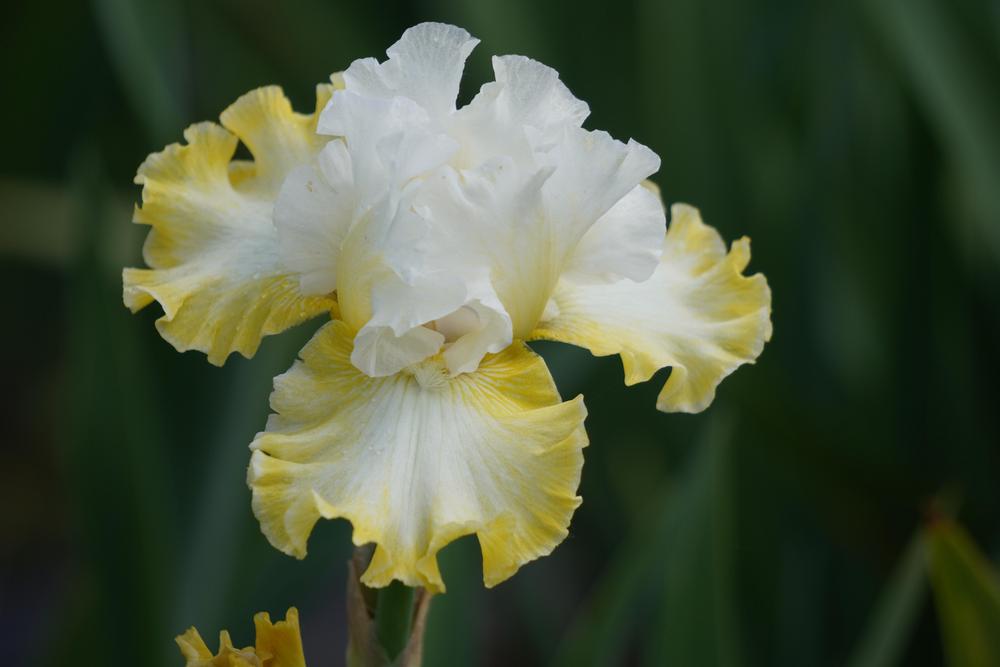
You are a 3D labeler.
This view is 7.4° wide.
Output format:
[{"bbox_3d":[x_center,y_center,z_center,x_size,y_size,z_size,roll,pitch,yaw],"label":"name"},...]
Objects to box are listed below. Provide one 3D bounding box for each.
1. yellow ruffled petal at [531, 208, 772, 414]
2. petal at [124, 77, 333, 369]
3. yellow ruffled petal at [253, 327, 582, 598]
[{"bbox_3d":[0.031,-0.007,1.740,0.062,0.041,0.067,-8,20,-24],"label":"yellow ruffled petal"},{"bbox_3d":[-0.054,-0.025,1.740,0.061,0.051,0.067,8,20,24],"label":"petal"},{"bbox_3d":[-0.018,0.027,1.690,0.073,0.047,0.053,1,18,3],"label":"yellow ruffled petal"}]

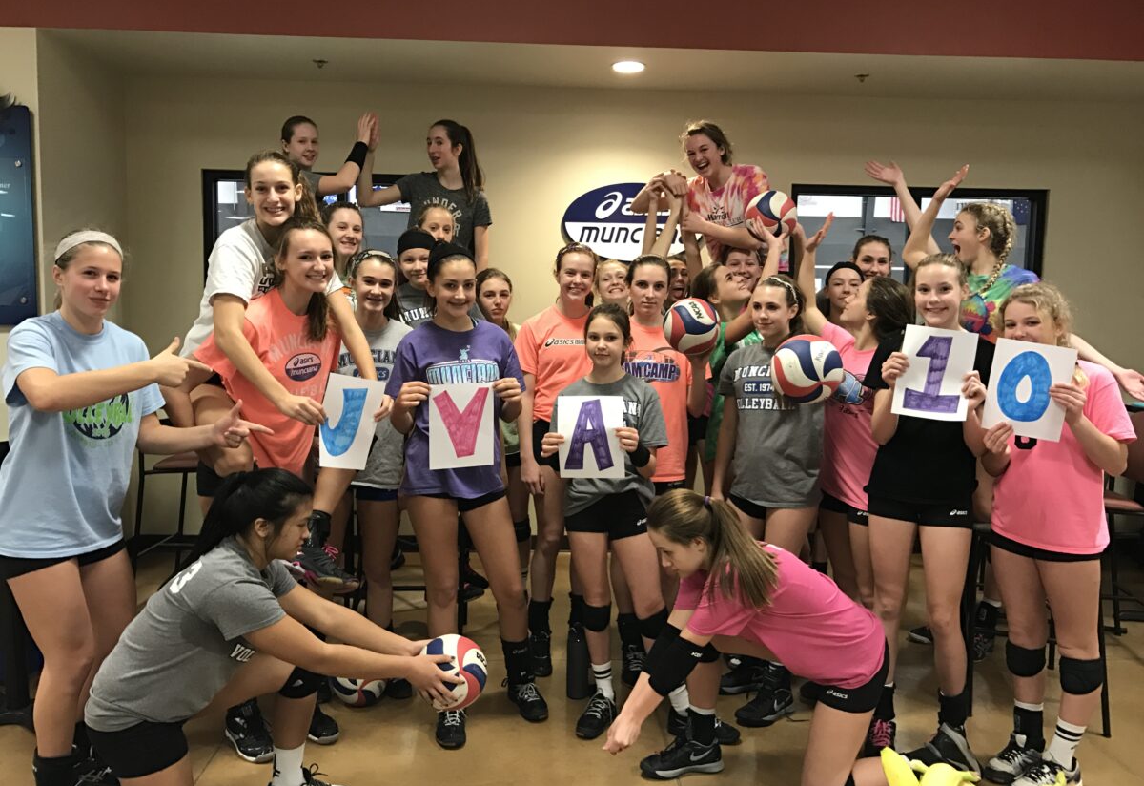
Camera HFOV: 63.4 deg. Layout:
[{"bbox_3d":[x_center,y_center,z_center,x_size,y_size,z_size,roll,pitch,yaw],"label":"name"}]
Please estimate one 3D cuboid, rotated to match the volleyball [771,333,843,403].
[{"bbox_3d":[0.706,-0.070,2.775,0.210,0.210,0.210,2,7,0],"label":"volleyball"}]

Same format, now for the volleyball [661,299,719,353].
[{"bbox_3d":[0.449,-0.248,3.460,0.210,0.210,0.210,2,5,6],"label":"volleyball"}]

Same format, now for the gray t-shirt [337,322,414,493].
[{"bbox_3d":[-0.770,0.046,3.550,0.430,0.660,0.280,1,5,-7],"label":"gray t-shirt"}]

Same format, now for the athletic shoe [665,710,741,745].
[{"bbox_3d":[0.461,1.138,3.228,0.250,0.115,0.100,3,7,12],"label":"athletic shoe"}]

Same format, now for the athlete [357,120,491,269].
[{"bbox_3d":[-0.702,-0.481,4.380,0.600,1.620,0.380,1,5,3],"label":"athlete"}]

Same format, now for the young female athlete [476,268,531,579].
[{"bbox_3d":[-0.371,0.203,4.490,0.420,1.610,0.290,2,7,3],"label":"young female athlete"}]

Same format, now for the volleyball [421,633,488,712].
[{"bbox_3d":[-0.346,0.802,2.650,0.210,0.210,0.210,2,7,0],"label":"volleyball"}]

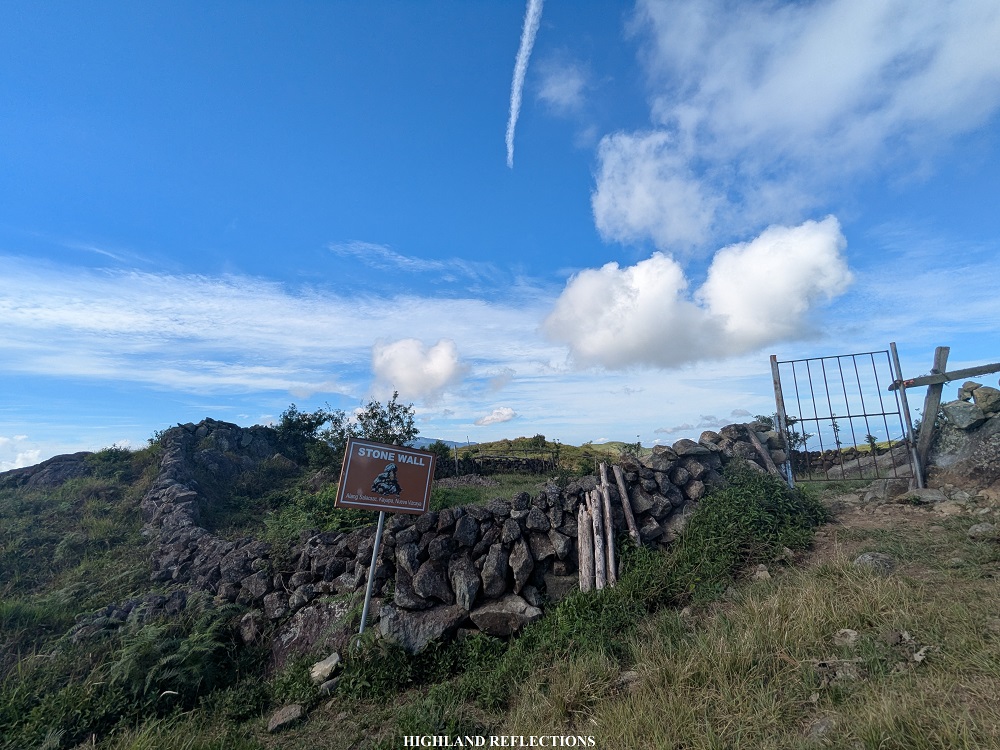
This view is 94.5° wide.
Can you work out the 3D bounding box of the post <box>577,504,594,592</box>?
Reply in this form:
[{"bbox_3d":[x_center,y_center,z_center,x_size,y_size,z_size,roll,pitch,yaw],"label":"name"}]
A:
[{"bbox_3d":[0.795,1.615,4.310,0.125,0.776,0.115,-8,-19,26],"label":"post"}]

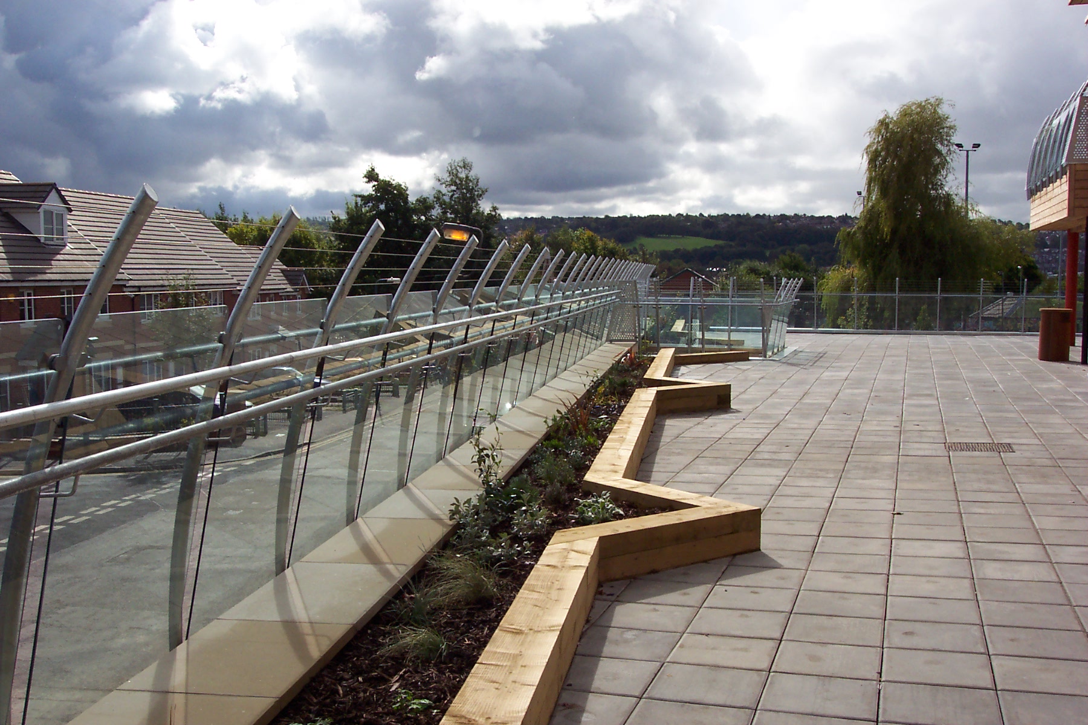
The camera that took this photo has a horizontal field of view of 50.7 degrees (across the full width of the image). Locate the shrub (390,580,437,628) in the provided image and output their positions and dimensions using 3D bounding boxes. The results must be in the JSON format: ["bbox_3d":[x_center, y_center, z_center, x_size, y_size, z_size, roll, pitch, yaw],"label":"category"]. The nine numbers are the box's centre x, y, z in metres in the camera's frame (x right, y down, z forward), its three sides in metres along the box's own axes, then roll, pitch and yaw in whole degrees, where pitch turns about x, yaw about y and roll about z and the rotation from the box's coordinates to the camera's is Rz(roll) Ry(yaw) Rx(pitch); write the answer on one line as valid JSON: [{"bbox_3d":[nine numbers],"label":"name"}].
[{"bbox_3d":[-0.572,1.055,5.030,0.210,0.200,0.210,-1,4,0],"label":"shrub"}]

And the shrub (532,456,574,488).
[{"bbox_3d":[0.075,0.797,8.300,0.300,0.240,0.290,-1,4,0],"label":"shrub"}]

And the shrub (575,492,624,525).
[{"bbox_3d":[0.347,0.902,7.070,0.300,0.190,0.290,-1,4,0],"label":"shrub"}]

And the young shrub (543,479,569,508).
[{"bbox_3d":[0.083,0.872,7.620,0.175,0.180,0.170,-1,4,0],"label":"young shrub"}]

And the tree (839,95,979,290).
[{"bbox_3d":[16.550,-5.500,52.000,6.800,13.000,6.800,-1,4,0],"label":"tree"}]

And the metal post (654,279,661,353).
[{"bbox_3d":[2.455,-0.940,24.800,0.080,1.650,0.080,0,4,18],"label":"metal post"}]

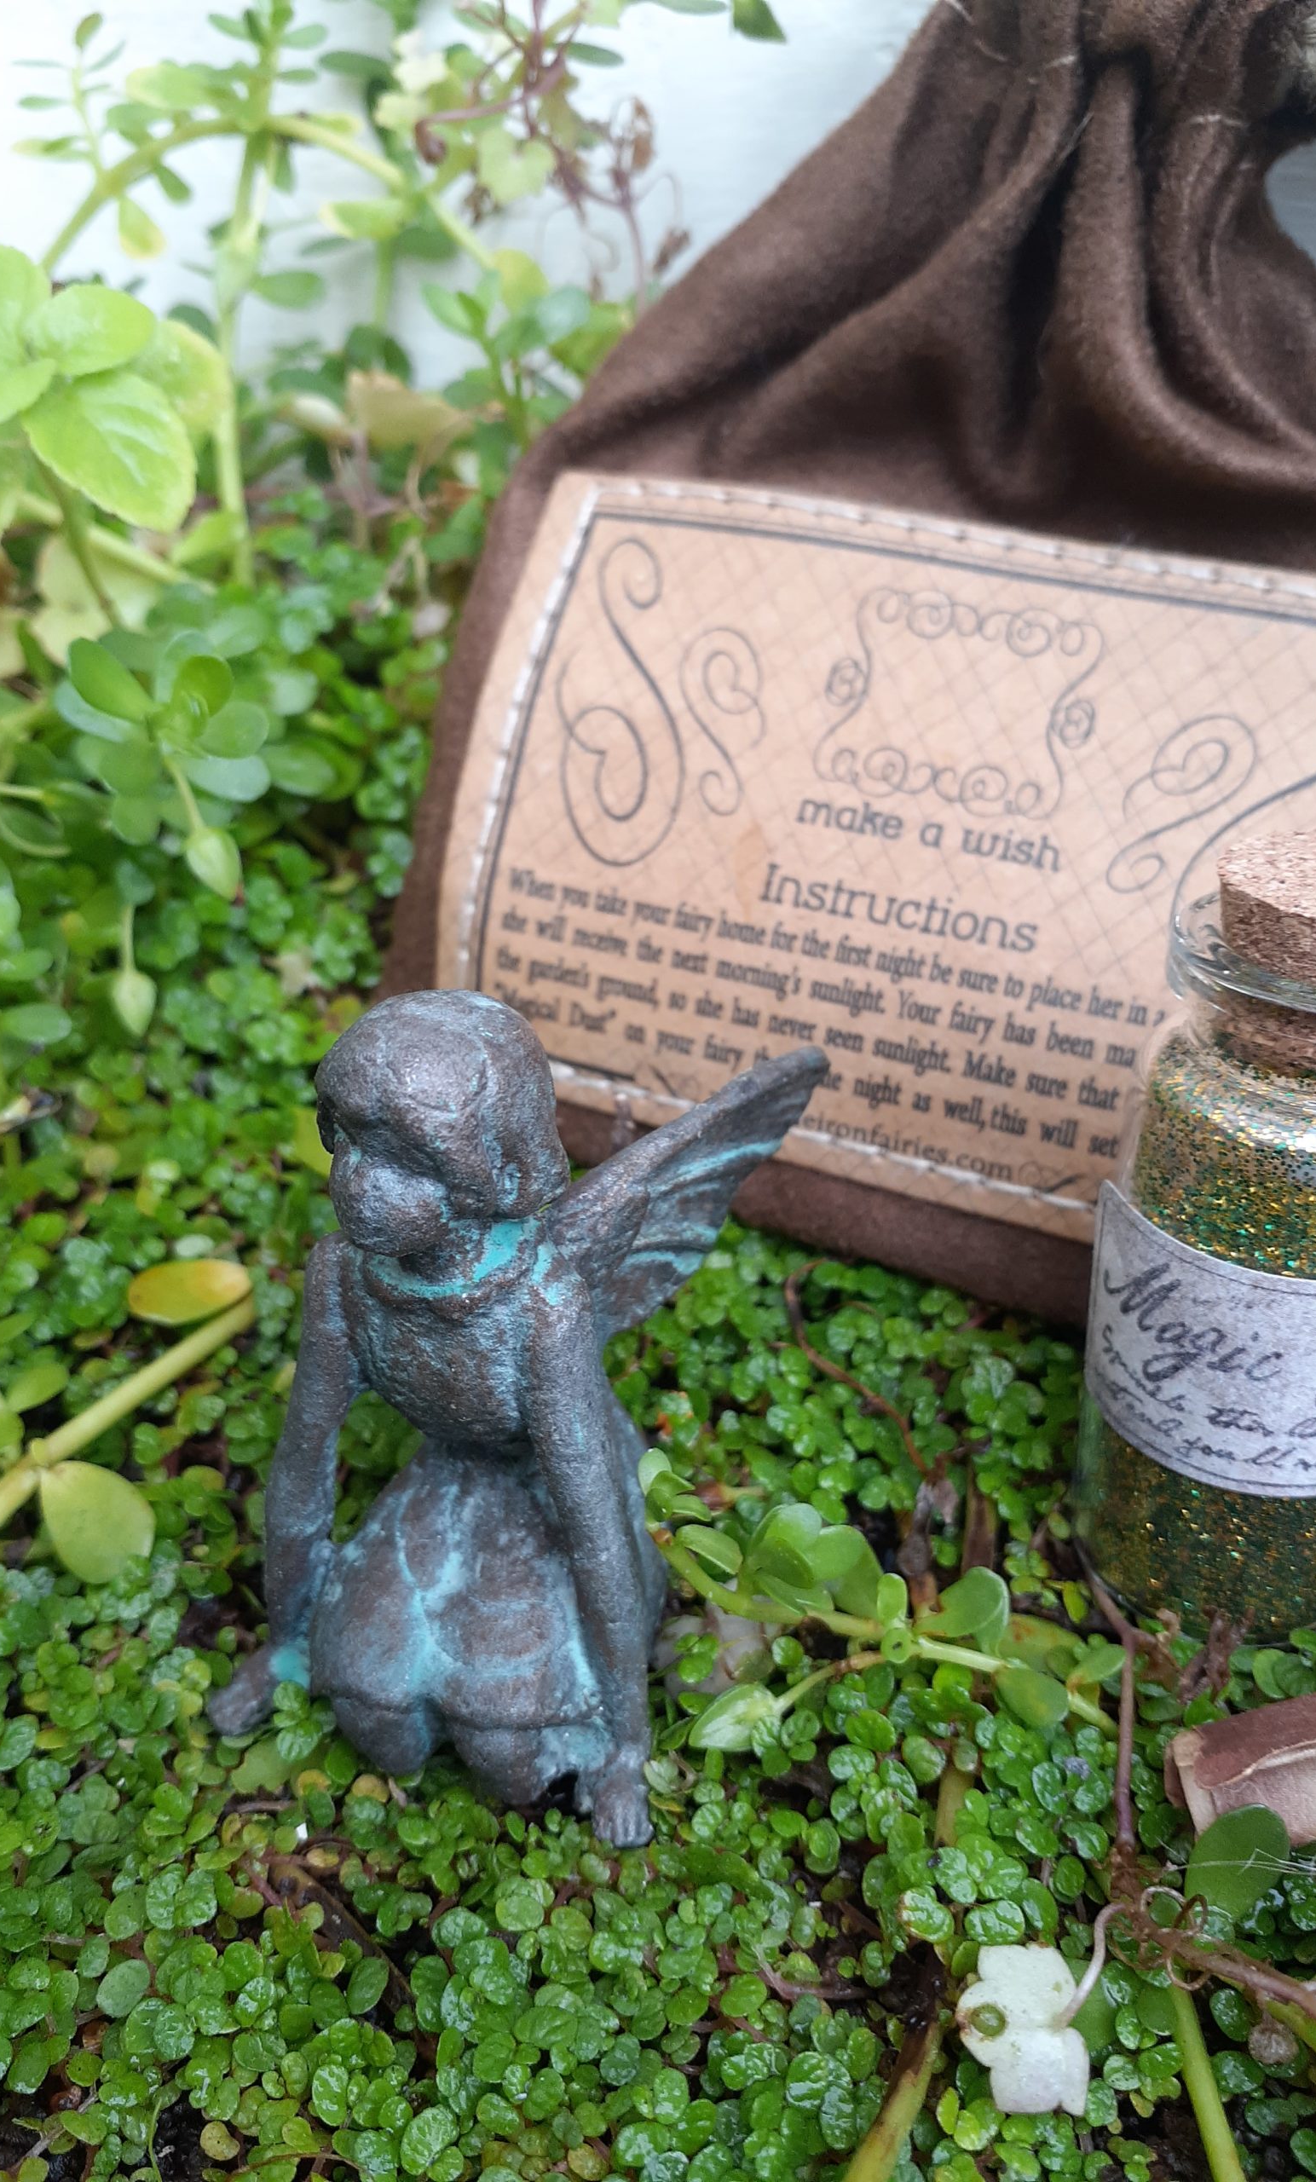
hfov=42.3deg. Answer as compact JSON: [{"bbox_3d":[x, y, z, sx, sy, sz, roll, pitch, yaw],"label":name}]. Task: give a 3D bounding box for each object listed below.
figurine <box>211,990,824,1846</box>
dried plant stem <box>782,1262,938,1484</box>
[{"bbox_3d":[-0.013,0.023,0.149,0.043,0.071,0.039,13,30,24],"label":"figurine"},{"bbox_3d":[0.022,0.032,0.201,0.009,0.010,0.043,-6,28,-11],"label":"dried plant stem"}]

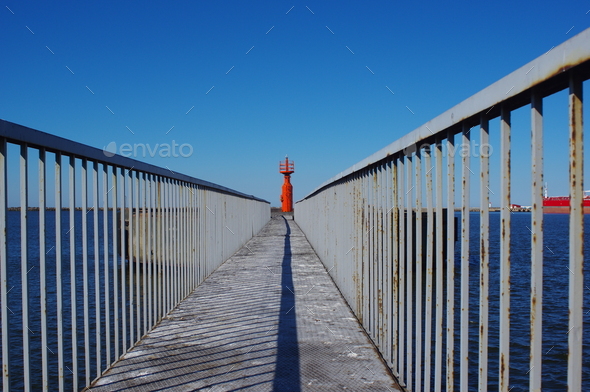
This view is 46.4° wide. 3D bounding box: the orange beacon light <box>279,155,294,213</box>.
[{"bbox_3d":[-0.640,-1.050,58.000,1.260,4.880,1.260,0,-1,0],"label":"orange beacon light"}]

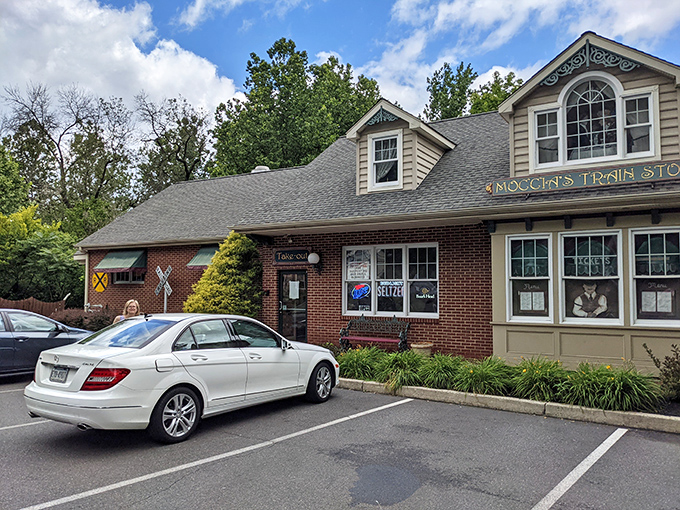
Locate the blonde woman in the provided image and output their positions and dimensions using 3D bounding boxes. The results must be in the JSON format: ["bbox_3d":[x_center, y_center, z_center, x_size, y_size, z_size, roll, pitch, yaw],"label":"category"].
[{"bbox_3d":[-3.305,1.502,8.243,0.470,1.615,0.300,2,-4,-21],"label":"blonde woman"}]

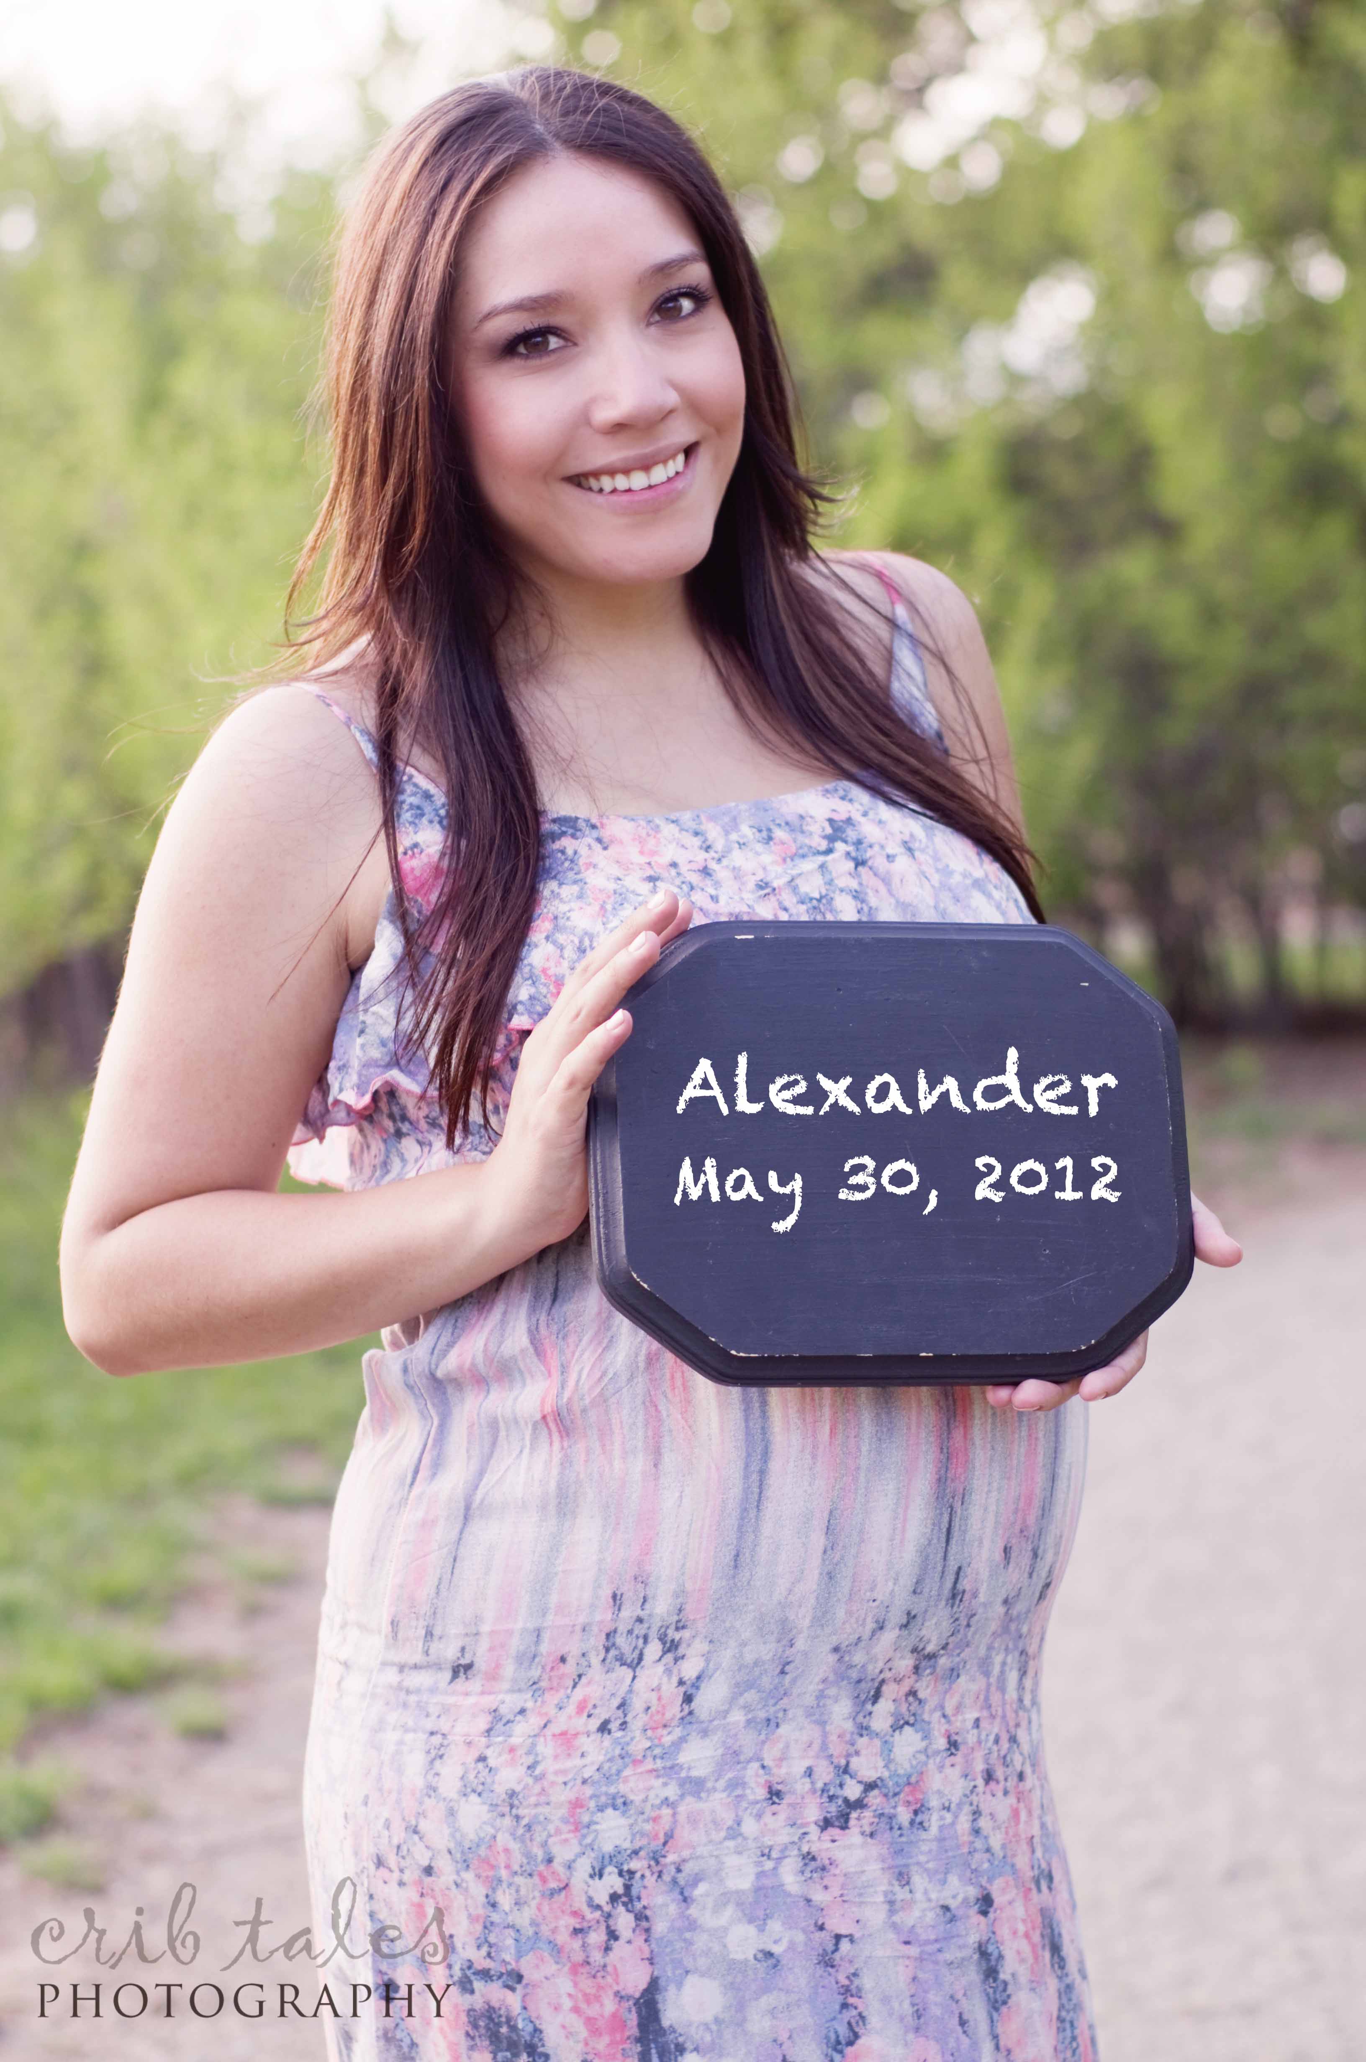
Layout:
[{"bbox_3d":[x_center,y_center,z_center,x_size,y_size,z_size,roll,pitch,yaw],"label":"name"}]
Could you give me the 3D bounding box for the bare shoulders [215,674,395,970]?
[{"bbox_3d":[-0.169,-0.092,1.900,0.090,0.138,0.105,-1,2,-25],"label":"bare shoulders"}]

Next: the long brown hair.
[{"bbox_3d":[-0.011,-0.194,1.950,0.310,0.490,0.250,-4,2,-21],"label":"long brown hair"}]

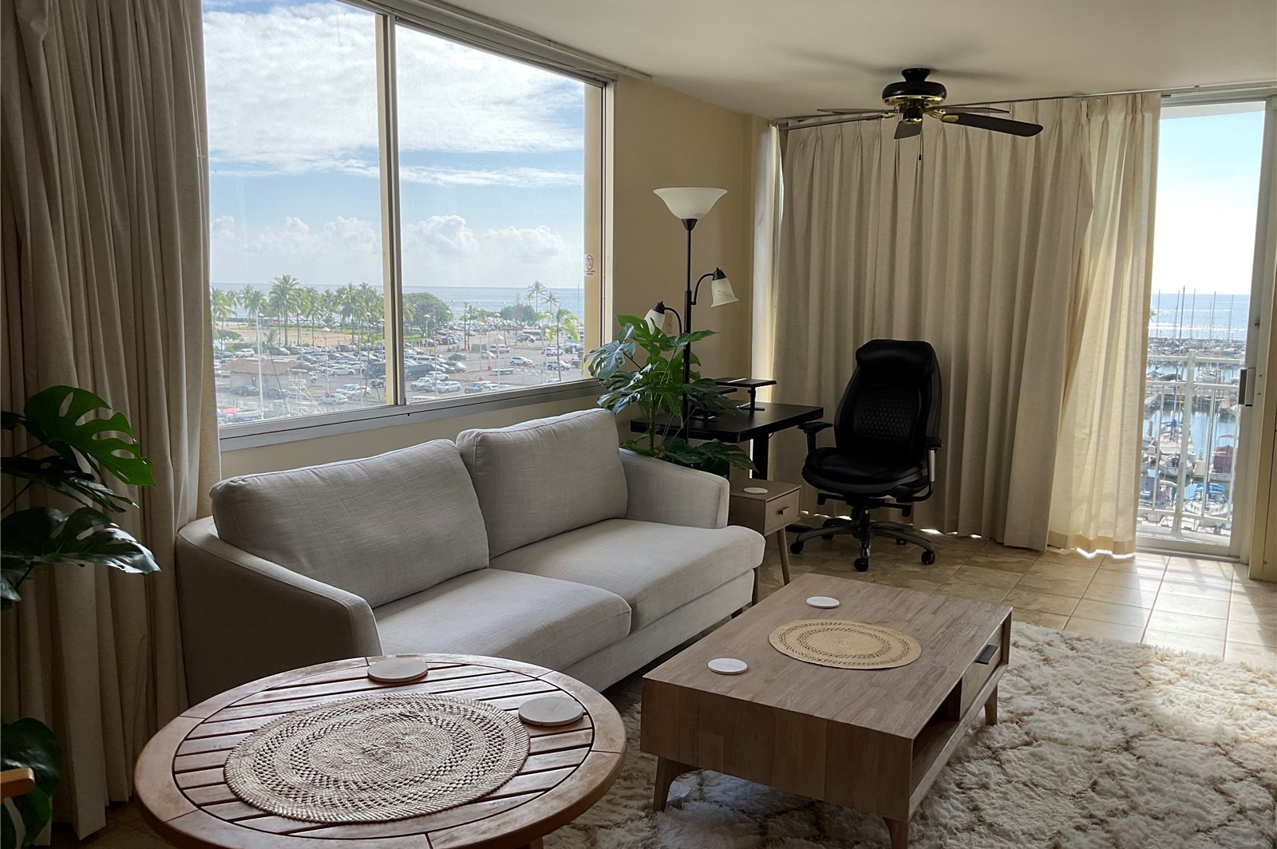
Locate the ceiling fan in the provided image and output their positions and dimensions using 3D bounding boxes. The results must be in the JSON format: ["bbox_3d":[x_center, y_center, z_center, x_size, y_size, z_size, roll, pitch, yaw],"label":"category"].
[{"bbox_3d":[1.303,-1.530,5.070,1.187,0.286,1.187,5,8,29],"label":"ceiling fan"}]

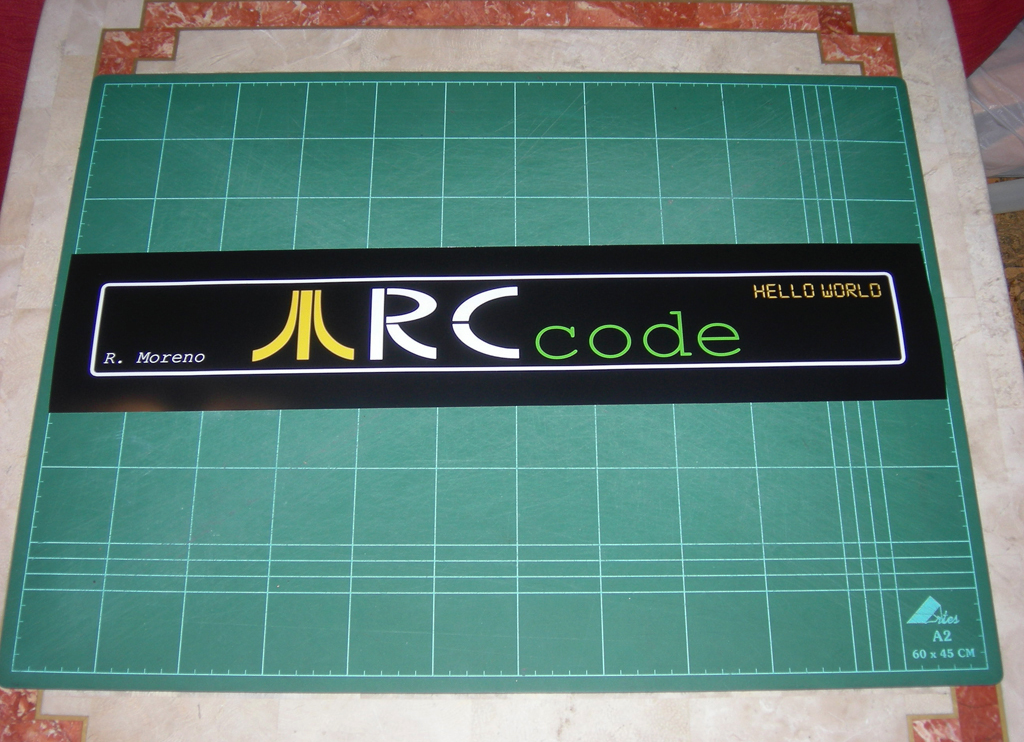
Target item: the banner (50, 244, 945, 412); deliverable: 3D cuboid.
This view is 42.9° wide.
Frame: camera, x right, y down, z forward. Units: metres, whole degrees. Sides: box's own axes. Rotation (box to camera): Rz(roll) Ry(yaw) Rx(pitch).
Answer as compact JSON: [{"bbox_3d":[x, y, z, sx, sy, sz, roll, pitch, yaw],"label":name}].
[{"bbox_3d":[-0.009,-0.031,0.855,0.583,0.005,0.119,-1,64,-1],"label":"banner"}]

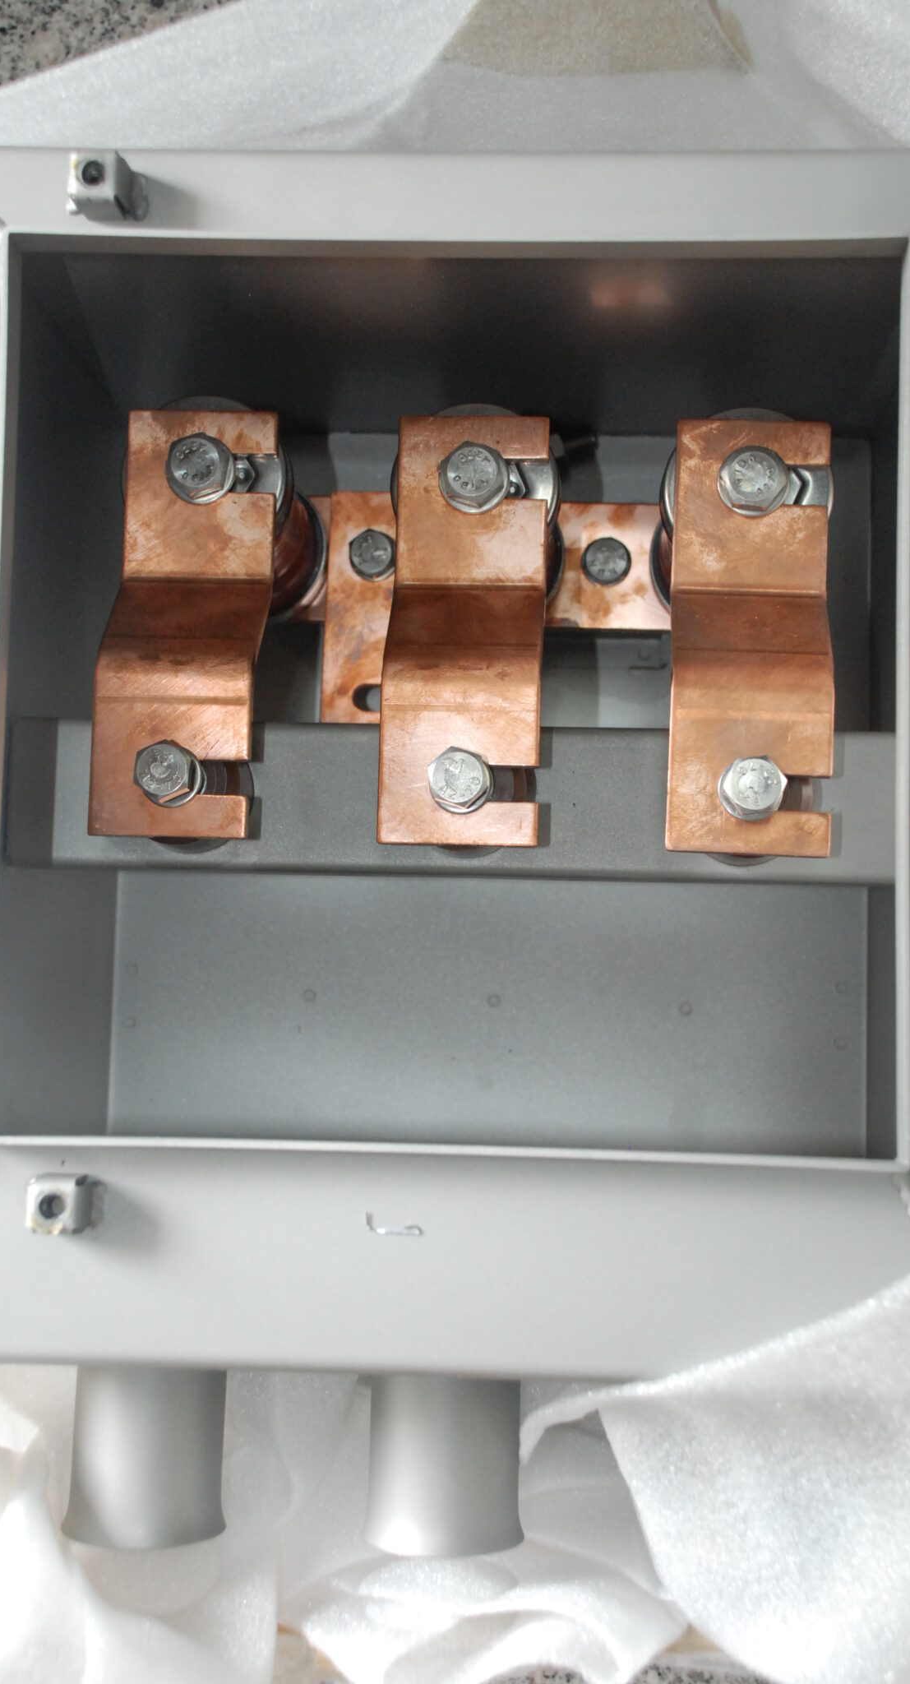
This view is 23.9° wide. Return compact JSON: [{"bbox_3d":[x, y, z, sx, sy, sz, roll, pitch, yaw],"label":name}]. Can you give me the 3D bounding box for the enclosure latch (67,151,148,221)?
[{"bbox_3d":[-0.104,-0.192,0.630,0.020,0.018,0.015,1,86,4],"label":"enclosure latch"}]

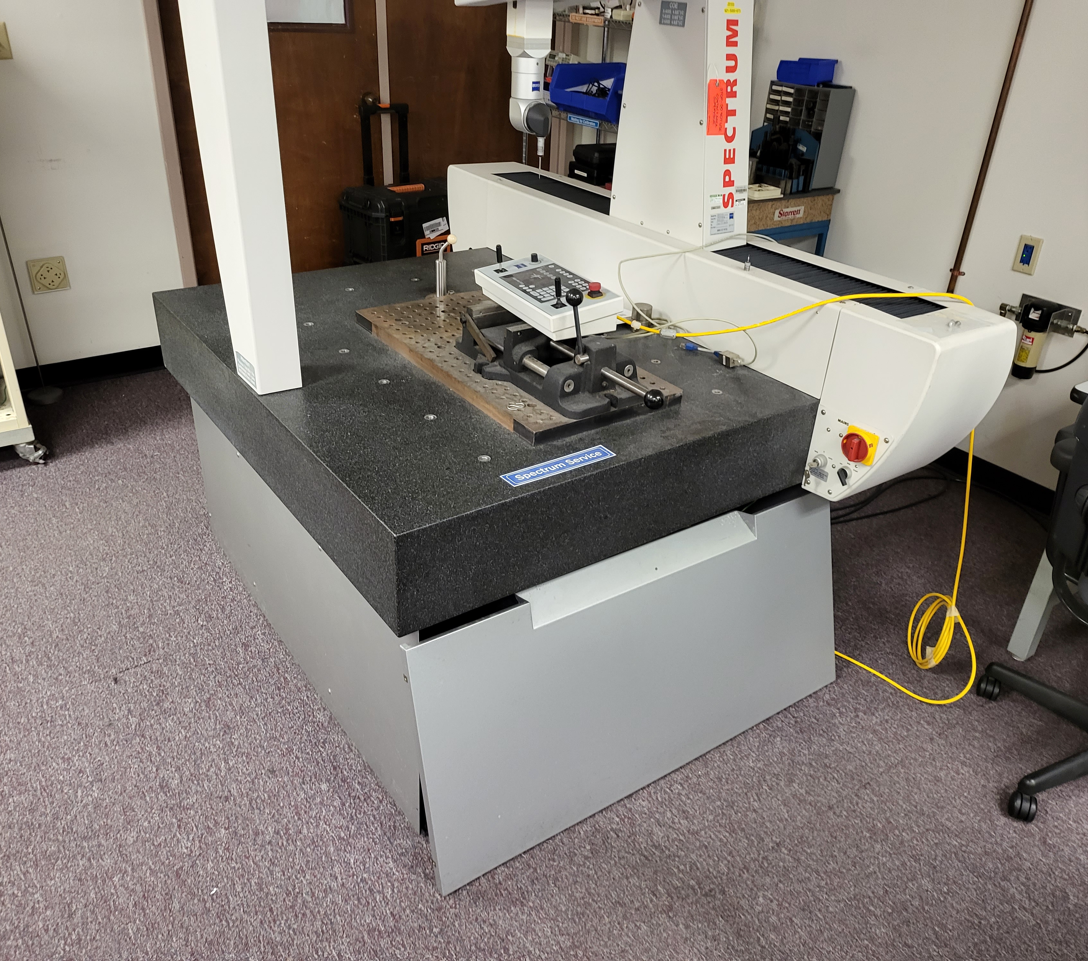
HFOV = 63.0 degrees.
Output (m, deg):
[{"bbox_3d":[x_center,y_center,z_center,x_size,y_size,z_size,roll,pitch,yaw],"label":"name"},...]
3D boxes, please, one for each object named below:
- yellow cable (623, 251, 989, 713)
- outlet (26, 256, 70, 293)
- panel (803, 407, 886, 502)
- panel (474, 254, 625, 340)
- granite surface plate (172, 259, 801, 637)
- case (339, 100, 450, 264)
[{"bbox_3d":[0.637,0.026,2.082,1.019,0.970,0.267,6,30,5],"label":"yellow cable"},{"bbox_3d":[-1.833,-0.759,3.291,0.123,0.123,0.014,-17,36,-32],"label":"outlet"},{"bbox_3d":[0.627,-0.032,1.901,0.050,0.210,0.183,-17,36,-32],"label":"panel"},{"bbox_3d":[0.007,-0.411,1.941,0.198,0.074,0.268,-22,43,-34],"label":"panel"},{"bbox_3d":[-0.192,-0.244,2.171,1.068,0.206,1.327,-17,36,-32],"label":"granite surface plate"},{"bbox_3d":[-0.570,-1.125,3.937,0.495,0.999,0.376,-17,36,-32],"label":"case"}]

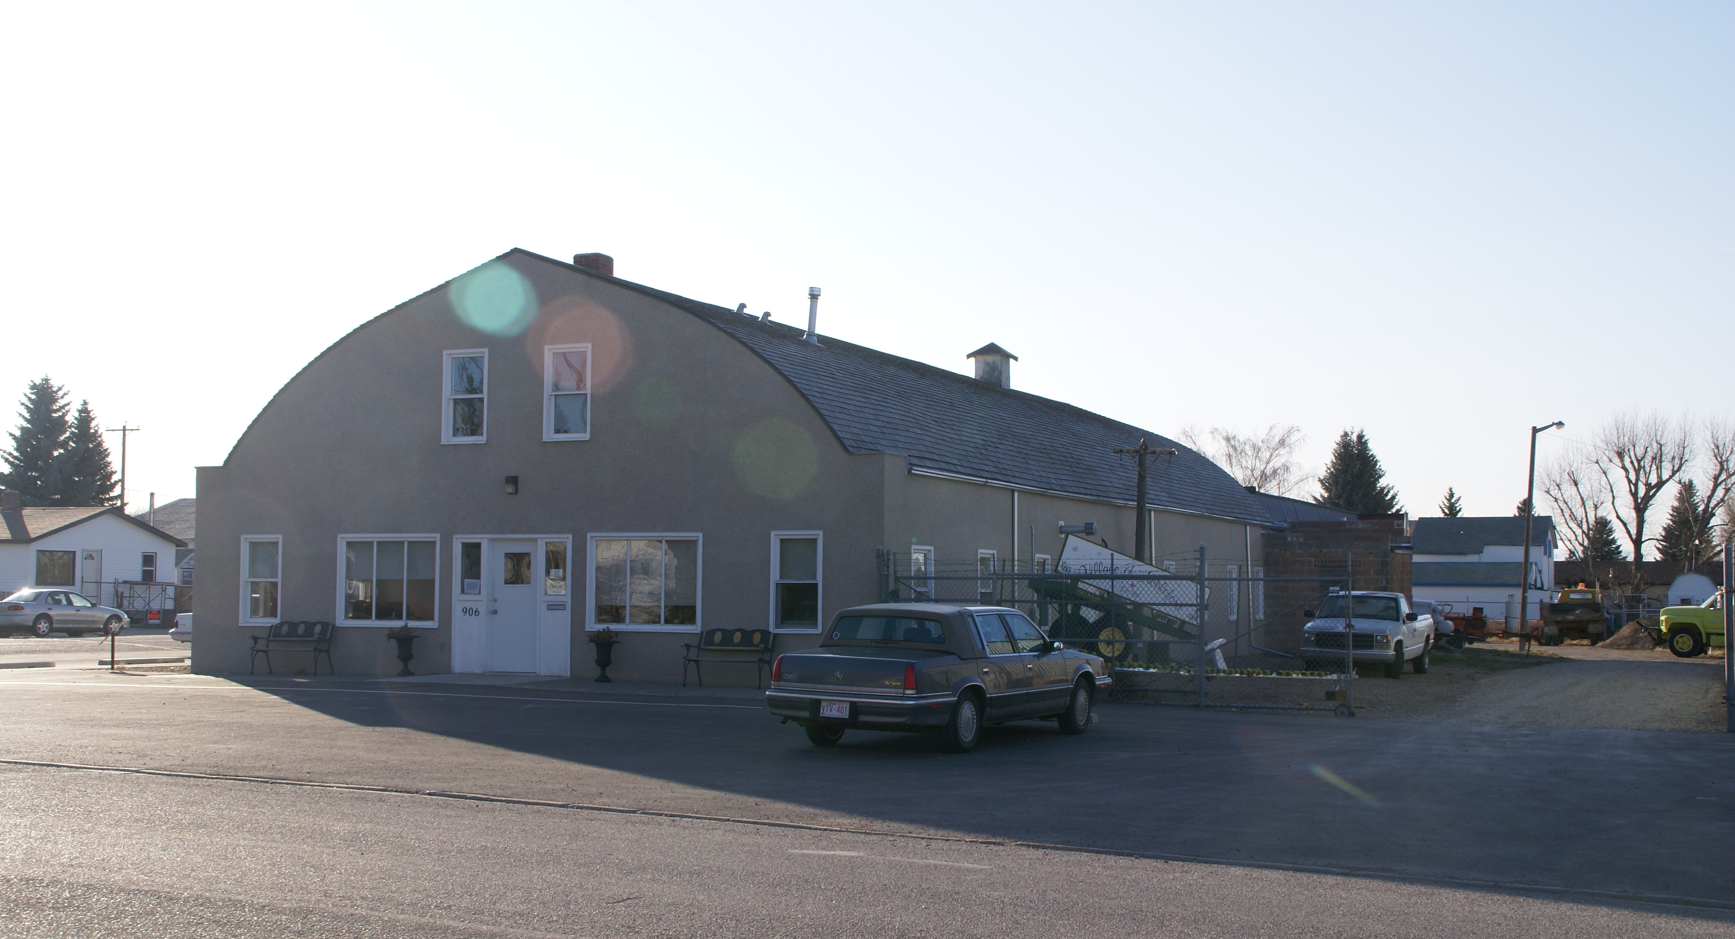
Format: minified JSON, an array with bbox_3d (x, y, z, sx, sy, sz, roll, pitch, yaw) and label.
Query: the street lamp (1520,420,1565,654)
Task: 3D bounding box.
[{"bbox_3d":[20.614,2.045,62.213,1.350,7.100,0.320,-1,-4,23],"label":"street lamp"}]

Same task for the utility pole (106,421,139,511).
[{"bbox_3d":[-38.883,2.644,105.697,2.400,10.130,0.350,-1,-4,23],"label":"utility pole"}]

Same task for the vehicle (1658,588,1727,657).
[{"bbox_3d":[28.856,4.798,64.615,6.800,2.400,2.300,-1,-4,18],"label":"vehicle"}]

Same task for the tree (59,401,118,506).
[{"bbox_3d":[-38.658,1.981,99.679,4.800,10.730,4.800,-1,-4,23],"label":"tree"}]

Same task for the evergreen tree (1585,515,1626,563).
[{"bbox_3d":[54.657,7.300,150.232,4.200,7.740,4.200,-1,-4,23],"label":"evergreen tree"}]

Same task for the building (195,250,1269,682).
[{"bbox_3d":[-0.362,0.640,42.589,12.300,6.700,25.400,-1,-4,23],"label":"building"}]

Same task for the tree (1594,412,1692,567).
[{"bbox_3d":[36.350,2.556,95.311,4.800,10.390,4.800,-1,-4,23],"label":"tree"}]

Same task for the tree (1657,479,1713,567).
[{"bbox_3d":[58.603,5.822,144.698,4.600,10.110,4.600,-1,-4,23],"label":"tree"}]

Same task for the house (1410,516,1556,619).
[{"bbox_3d":[34.374,5.664,113.186,7.300,6.200,9.000,-1,-4,23],"label":"house"}]

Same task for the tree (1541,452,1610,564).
[{"bbox_3d":[40.088,4.063,114.706,4.300,9.840,4.300,-1,-4,23],"label":"tree"}]

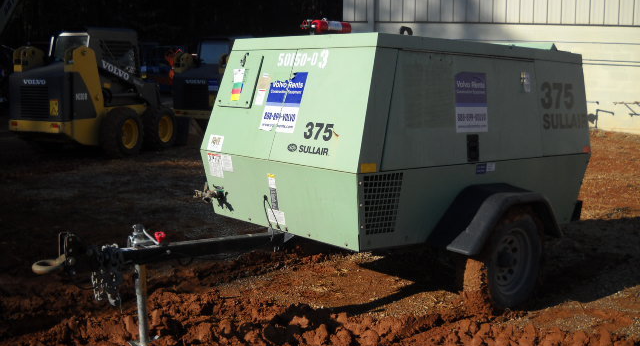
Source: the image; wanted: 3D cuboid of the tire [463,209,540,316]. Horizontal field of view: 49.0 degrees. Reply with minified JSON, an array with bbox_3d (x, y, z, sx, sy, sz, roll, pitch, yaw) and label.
[{"bbox_3d":[1.285,0.622,4.905,0.710,0.710,0.225,-5,9,-42],"label":"tire"}]

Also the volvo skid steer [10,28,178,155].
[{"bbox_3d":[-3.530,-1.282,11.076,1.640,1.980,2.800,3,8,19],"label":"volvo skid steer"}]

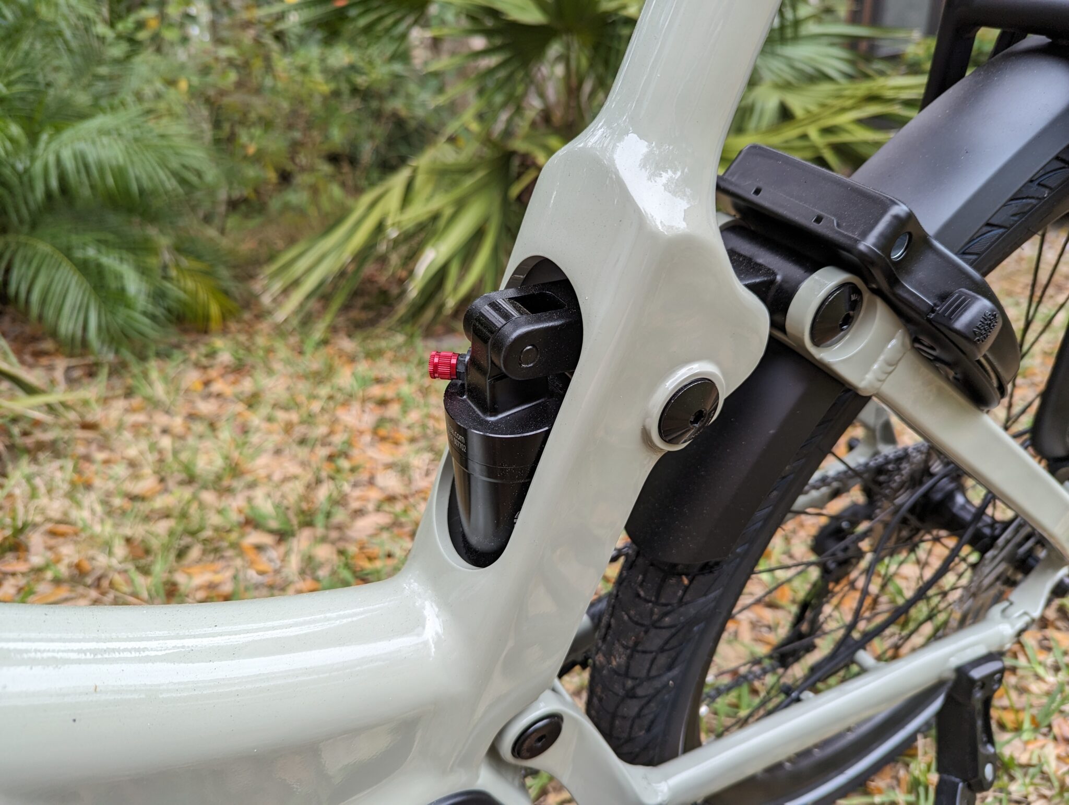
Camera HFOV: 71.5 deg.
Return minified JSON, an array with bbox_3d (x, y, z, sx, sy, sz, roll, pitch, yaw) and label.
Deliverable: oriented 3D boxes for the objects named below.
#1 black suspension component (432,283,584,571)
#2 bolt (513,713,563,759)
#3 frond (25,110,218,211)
[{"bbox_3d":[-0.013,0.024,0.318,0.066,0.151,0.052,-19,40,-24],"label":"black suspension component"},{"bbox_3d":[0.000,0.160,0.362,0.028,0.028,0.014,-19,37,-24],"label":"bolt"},{"bbox_3d":[-1.250,-0.738,2.250,0.500,0.250,0.270,8,24,11],"label":"frond"}]

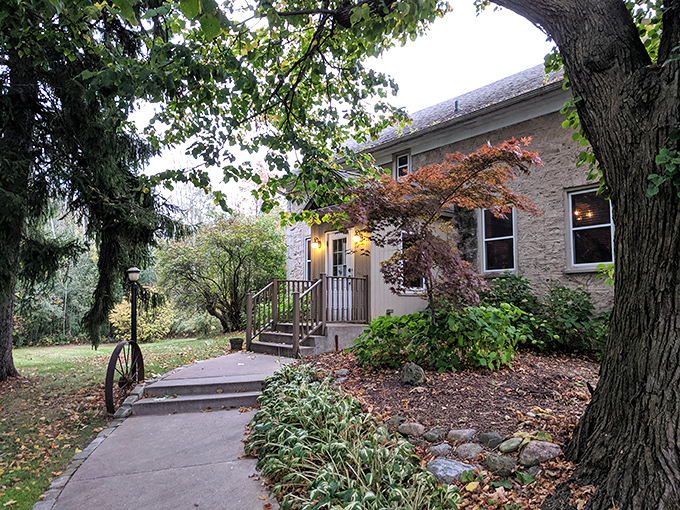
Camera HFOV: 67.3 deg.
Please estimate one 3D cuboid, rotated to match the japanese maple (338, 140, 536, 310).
[{"bbox_3d":[1.695,-0.120,8.700,3.400,3.720,2.700,0,-5,0],"label":"japanese maple"}]

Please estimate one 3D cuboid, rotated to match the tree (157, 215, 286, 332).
[{"bbox_3d":[-3.985,0.629,17.321,4.300,4.000,4.000,0,-5,0],"label":"tree"}]

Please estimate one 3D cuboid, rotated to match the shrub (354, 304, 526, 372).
[{"bbox_3d":[1.646,1.274,8.366,2.750,1.000,1.750,0,-5,0],"label":"shrub"}]

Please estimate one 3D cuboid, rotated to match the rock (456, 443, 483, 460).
[{"bbox_3d":[1.121,1.701,4.420,0.220,0.120,0.170,0,-5,0],"label":"rock"}]

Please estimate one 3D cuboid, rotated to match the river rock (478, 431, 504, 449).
[{"bbox_3d":[1.379,1.680,4.650,0.240,0.130,0.180,0,-5,0],"label":"river rock"}]

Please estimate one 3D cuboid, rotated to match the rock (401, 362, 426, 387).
[{"bbox_3d":[0.979,1.591,6.800,0.330,0.280,0.270,0,-5,0],"label":"rock"}]

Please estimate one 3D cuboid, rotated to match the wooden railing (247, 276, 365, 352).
[{"bbox_3d":[-0.651,1.195,10.396,1.800,1.500,1.770,4,-7,-39],"label":"wooden railing"}]

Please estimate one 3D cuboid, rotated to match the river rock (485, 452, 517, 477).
[{"bbox_3d":[1.320,1.723,4.200,0.260,0.150,0.200,0,-5,0],"label":"river rock"}]

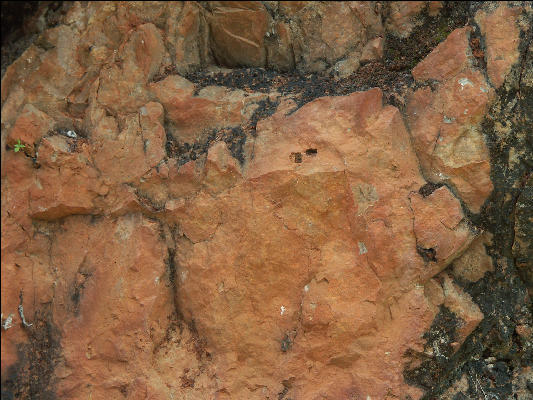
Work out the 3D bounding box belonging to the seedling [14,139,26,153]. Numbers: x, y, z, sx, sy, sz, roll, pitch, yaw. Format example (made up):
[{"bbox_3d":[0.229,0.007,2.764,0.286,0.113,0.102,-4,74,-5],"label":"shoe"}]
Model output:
[{"bbox_3d":[-0.549,-0.121,5.500,0.026,0.028,0.024,0,11,0],"label":"seedling"}]

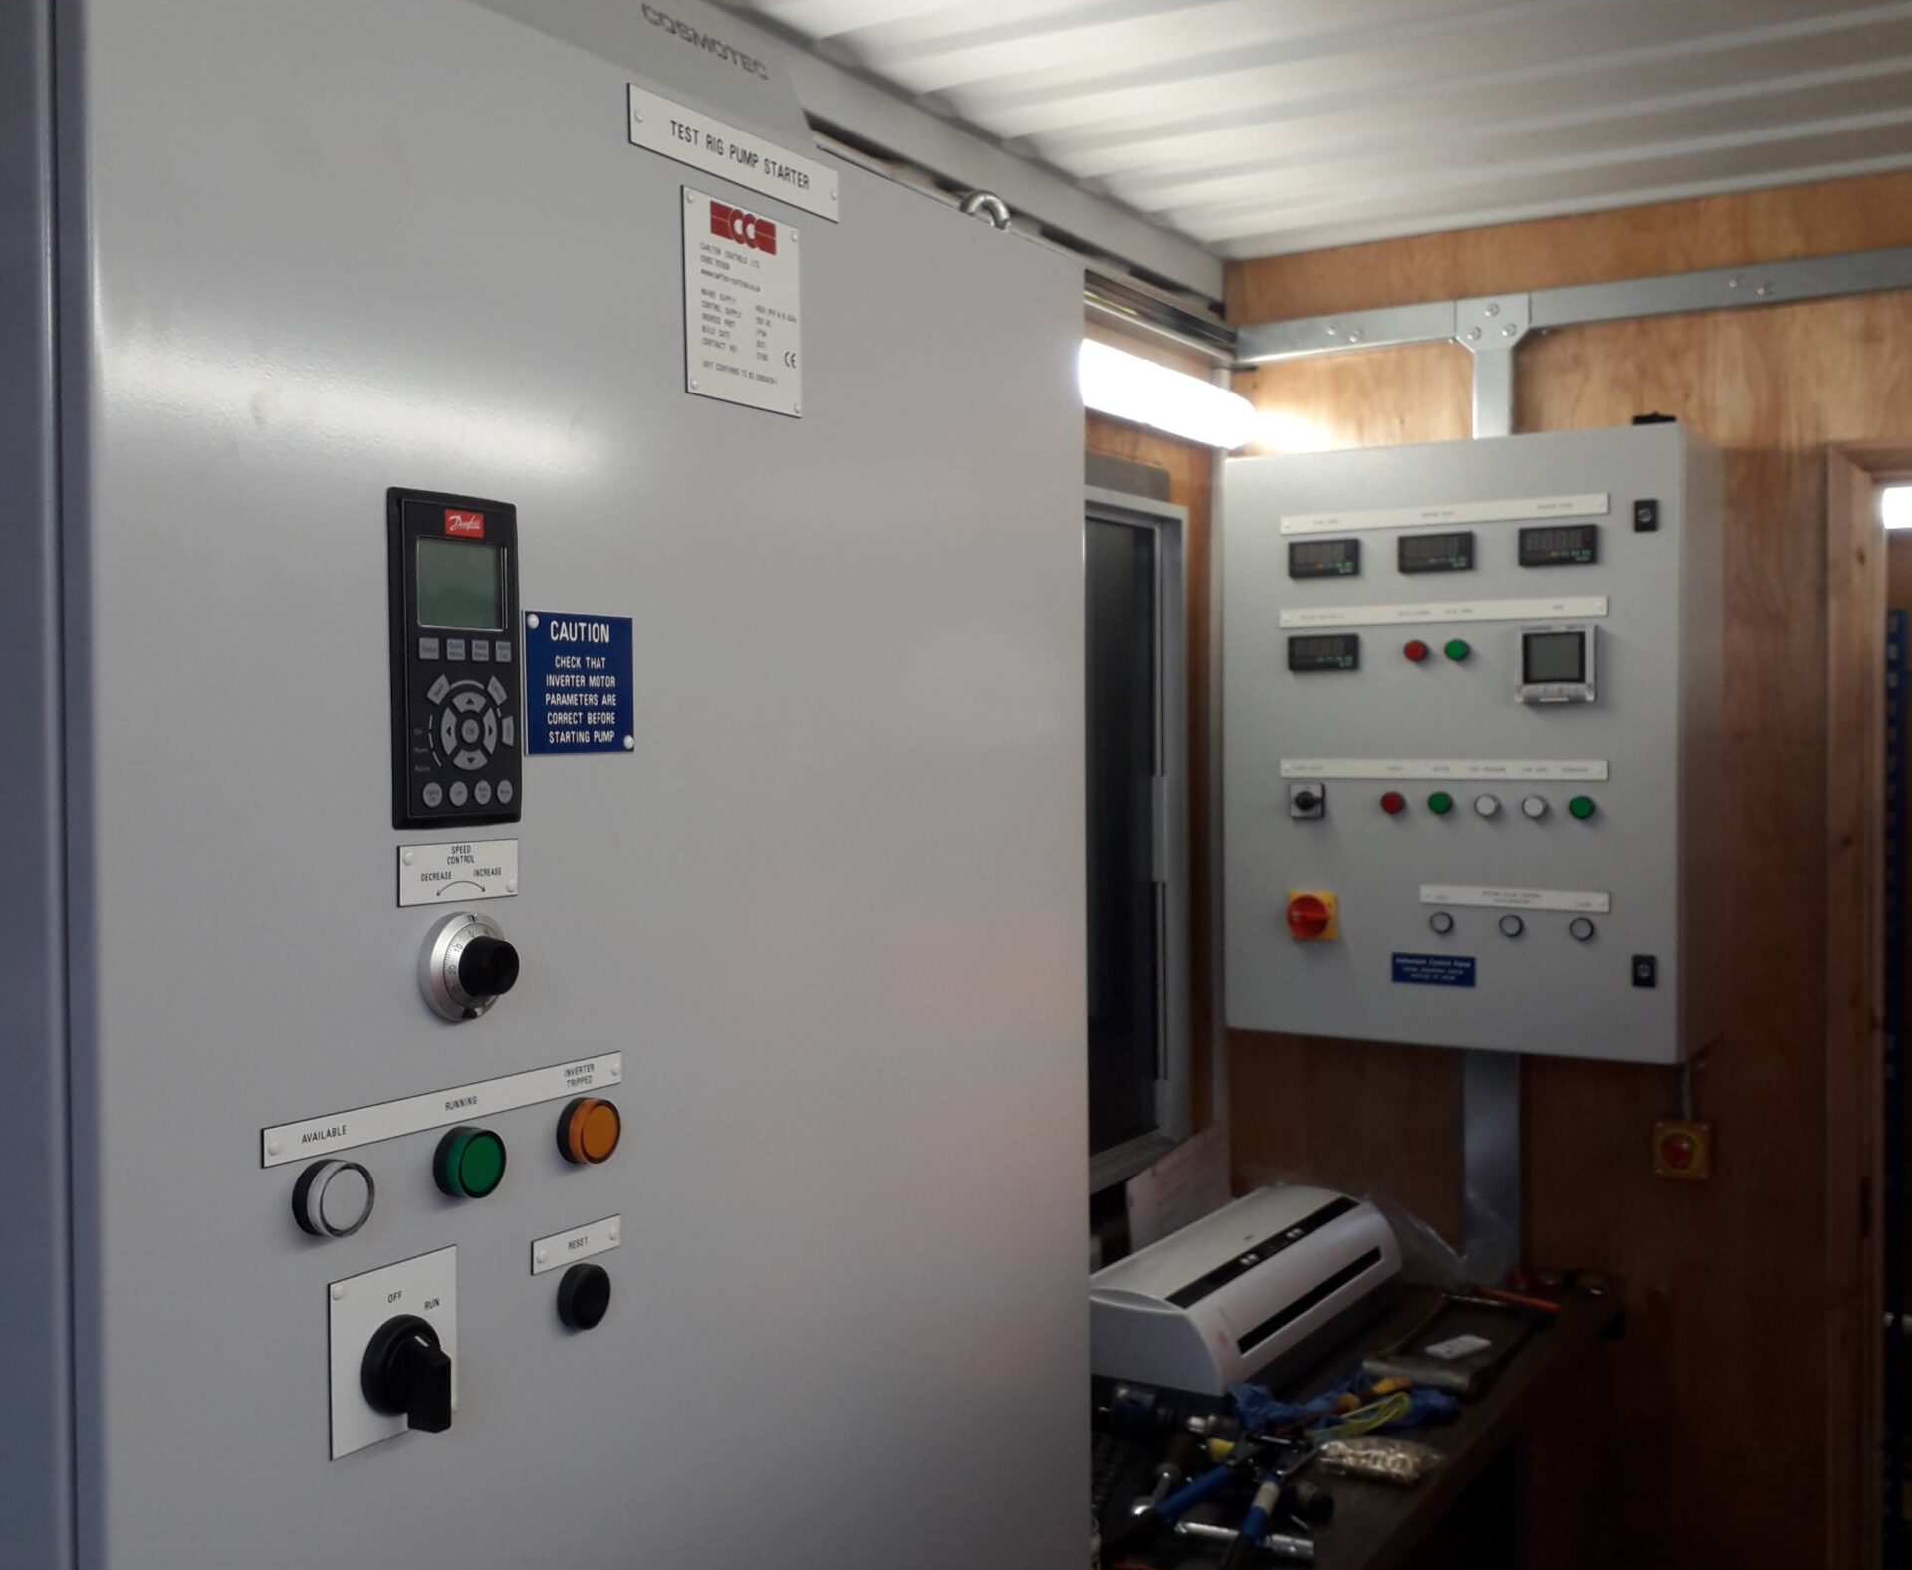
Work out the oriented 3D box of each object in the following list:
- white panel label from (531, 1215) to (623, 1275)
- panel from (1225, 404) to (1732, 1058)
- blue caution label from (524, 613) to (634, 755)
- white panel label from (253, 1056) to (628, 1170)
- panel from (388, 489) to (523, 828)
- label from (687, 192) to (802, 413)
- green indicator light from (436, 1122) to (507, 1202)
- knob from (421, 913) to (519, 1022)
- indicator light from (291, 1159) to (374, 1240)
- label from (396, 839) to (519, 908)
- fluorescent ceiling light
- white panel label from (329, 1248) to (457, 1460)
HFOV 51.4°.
[{"bbox_3d":[-0.168,0.205,0.886,0.002,0.014,0.057,1,2,32],"label":"white panel label"},{"bbox_3d":[0.706,-0.055,2.739,0.601,0.796,0.270,1,2,31],"label":"panel"},{"bbox_3d":[-0.168,-0.045,0.898,0.002,0.063,0.072,1,2,31],"label":"blue caution label"},{"bbox_3d":[-0.208,0.135,0.837,0.002,0.015,0.206,1,2,31],"label":"white panel label"},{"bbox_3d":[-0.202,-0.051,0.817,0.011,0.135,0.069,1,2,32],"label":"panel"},{"bbox_3d":[-0.104,-0.235,0.982,0.002,0.096,0.092,1,2,32],"label":"label"},{"bbox_3d":[-0.203,0.159,0.835,0.014,0.029,0.029,1,2,31],"label":"green indicator light"},{"bbox_3d":[-0.196,0.076,0.817,0.024,0.046,0.046,1,2,32],"label":"knob"},{"bbox_3d":[-0.240,0.161,0.772,0.014,0.030,0.030,1,2,31],"label":"indicator light"},{"bbox_3d":[-0.204,0.036,0.823,0.002,0.024,0.066,1,2,32],"label":"label"},{"bbox_3d":[0.093,-0.523,2.444,0.088,0.095,1.220,1,2,31],"label":"fluorescent ceiling light"},{"bbox_3d":[-0.227,0.230,0.807,0.002,0.070,0.067,1,2,31],"label":"white panel label"}]

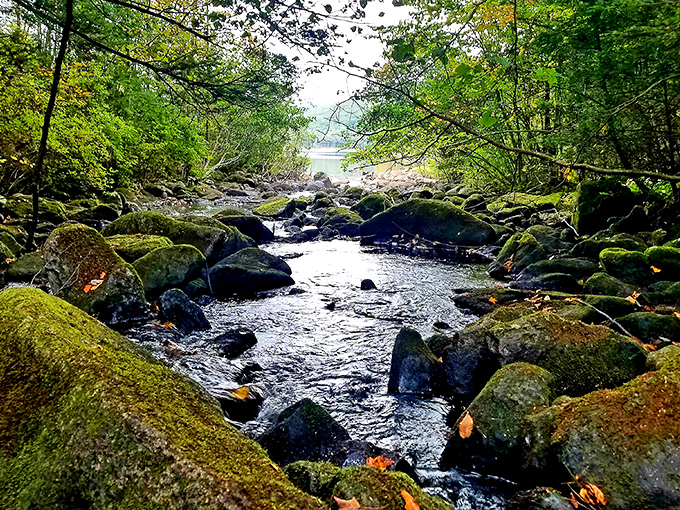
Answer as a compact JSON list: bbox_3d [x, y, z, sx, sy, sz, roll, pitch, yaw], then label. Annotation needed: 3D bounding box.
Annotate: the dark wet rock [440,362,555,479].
[{"bbox_3d":[0.692,0.697,2.223,0.485,0.380,0.485,4,13,20],"label":"dark wet rock"}]

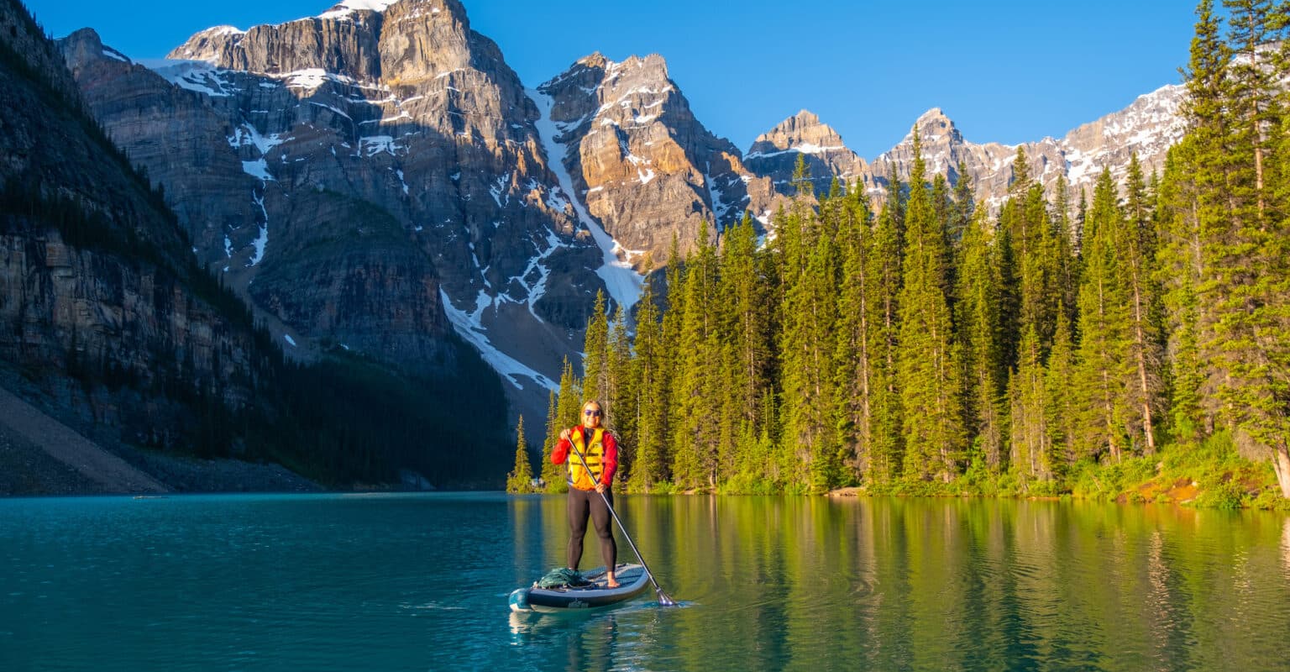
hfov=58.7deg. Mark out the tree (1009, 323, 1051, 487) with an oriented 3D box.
[{"bbox_3d":[22.485,4.101,67.000,2.400,9.360,2.400,-3,-8,19],"label":"tree"}]

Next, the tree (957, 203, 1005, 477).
[{"bbox_3d":[25.613,0.218,87.376,3.610,21.220,3.610,-2,-8,16],"label":"tree"}]

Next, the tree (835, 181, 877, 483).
[{"bbox_3d":[14.856,-0.330,81.000,2.800,20.832,2.800,-2,-8,10],"label":"tree"}]

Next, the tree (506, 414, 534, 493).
[{"bbox_3d":[-19.393,18.265,178.000,4.400,12.111,4.400,0,-7,-6],"label":"tree"}]

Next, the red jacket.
[{"bbox_3d":[-0.554,1.113,10.500,0.600,0.600,0.360,0,-7,-2],"label":"red jacket"}]

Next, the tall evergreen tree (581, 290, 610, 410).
[{"bbox_3d":[-5.898,6.359,135.557,3.694,24.013,3.694,0,-7,-2],"label":"tall evergreen tree"}]

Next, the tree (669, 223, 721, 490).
[{"bbox_3d":[4.800,1.999,110.000,4.700,25.113,4.700,-1,-7,2],"label":"tree"}]

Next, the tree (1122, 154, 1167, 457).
[{"bbox_3d":[22.172,-1.464,51.000,2.000,13.315,2.000,-4,-8,23],"label":"tree"}]

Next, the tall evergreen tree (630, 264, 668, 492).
[{"bbox_3d":[0.387,4.449,125.635,4.196,25.227,4.196,0,-7,0],"label":"tall evergreen tree"}]

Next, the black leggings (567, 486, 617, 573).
[{"bbox_3d":[-0.475,1.734,10.400,0.430,0.830,0.300,-2,-8,9],"label":"black leggings"}]

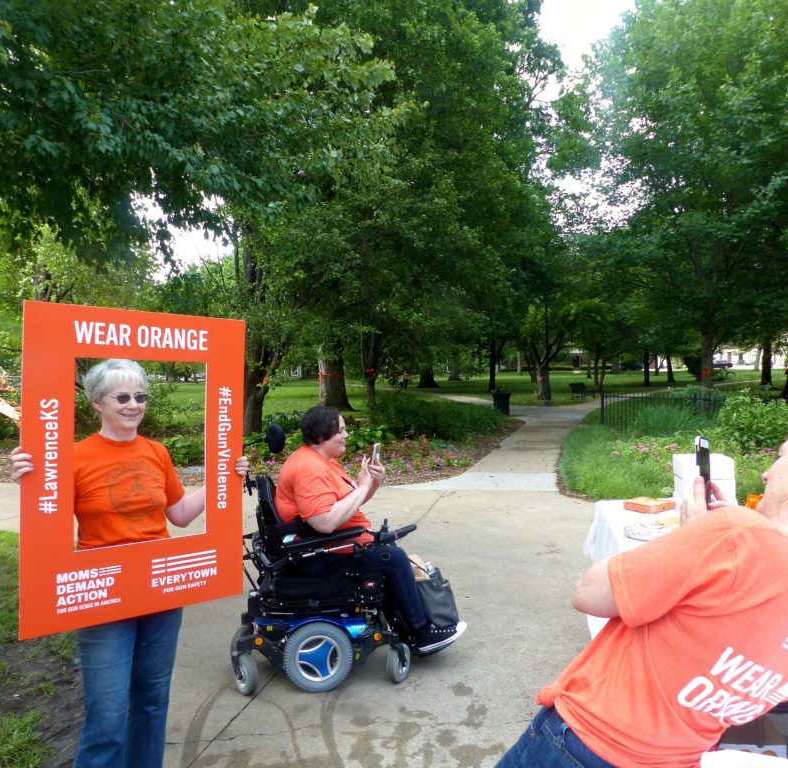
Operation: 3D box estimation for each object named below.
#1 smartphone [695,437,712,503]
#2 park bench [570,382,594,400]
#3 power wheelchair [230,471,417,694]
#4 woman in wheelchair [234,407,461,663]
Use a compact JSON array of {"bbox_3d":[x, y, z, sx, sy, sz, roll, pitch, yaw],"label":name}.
[{"bbox_3d":[0.594,0.173,1.420,0.011,0.146,0.072,-5,-9,37],"label":"smartphone"},{"bbox_3d":[9.456,0.380,37.000,0.620,0.850,1.600,1,2,35],"label":"park bench"},{"bbox_3d":[-0.350,0.983,3.982,1.040,1.090,0.650,0,1,-10],"label":"power wheelchair"},{"bbox_3d":[-0.170,0.767,4.024,1.070,1.300,0.560,0,1,-10],"label":"woman in wheelchair"}]

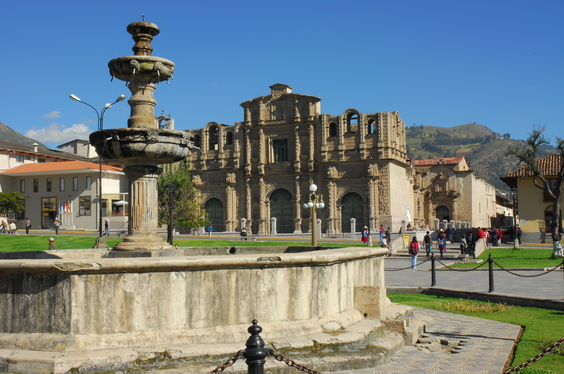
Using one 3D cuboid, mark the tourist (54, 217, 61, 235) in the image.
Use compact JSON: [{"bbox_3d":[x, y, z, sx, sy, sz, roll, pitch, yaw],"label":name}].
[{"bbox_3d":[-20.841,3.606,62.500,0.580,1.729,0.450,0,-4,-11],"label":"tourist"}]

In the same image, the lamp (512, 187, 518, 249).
[{"bbox_3d":[16.145,2.126,46.500,0.480,4.322,0.480,-1,-4,0],"label":"lamp"}]

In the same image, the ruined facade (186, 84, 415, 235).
[{"bbox_3d":[5.766,-2.820,100.471,29.000,19.500,30.000,-3,-5,24],"label":"ruined facade"}]

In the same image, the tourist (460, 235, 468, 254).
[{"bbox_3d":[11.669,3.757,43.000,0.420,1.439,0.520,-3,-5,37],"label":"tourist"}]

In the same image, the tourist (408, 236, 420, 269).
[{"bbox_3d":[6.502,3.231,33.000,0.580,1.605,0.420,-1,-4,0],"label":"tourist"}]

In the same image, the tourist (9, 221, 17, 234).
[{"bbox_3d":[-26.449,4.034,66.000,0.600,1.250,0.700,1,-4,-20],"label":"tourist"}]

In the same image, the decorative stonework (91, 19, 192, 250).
[{"bbox_3d":[-2.246,-0.804,10.600,1.600,3.704,1.600,-1,-4,0],"label":"decorative stonework"}]

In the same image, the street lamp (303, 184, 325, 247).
[{"bbox_3d":[1.750,2.025,37.000,1.200,4.300,1.200,-1,-4,0],"label":"street lamp"}]

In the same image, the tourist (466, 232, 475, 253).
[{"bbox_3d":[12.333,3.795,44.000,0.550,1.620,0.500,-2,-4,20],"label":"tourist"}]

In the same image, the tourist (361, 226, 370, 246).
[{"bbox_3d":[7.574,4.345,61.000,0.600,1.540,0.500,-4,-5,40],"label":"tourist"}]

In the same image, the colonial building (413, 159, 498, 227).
[{"bbox_3d":[29.530,2.257,112.109,10.000,11.500,28.000,-3,-5,24],"label":"colonial building"}]

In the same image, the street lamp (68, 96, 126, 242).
[{"bbox_3d":[-9.959,-0.850,36.300,3.050,8.286,2.900,-1,-4,0],"label":"street lamp"}]

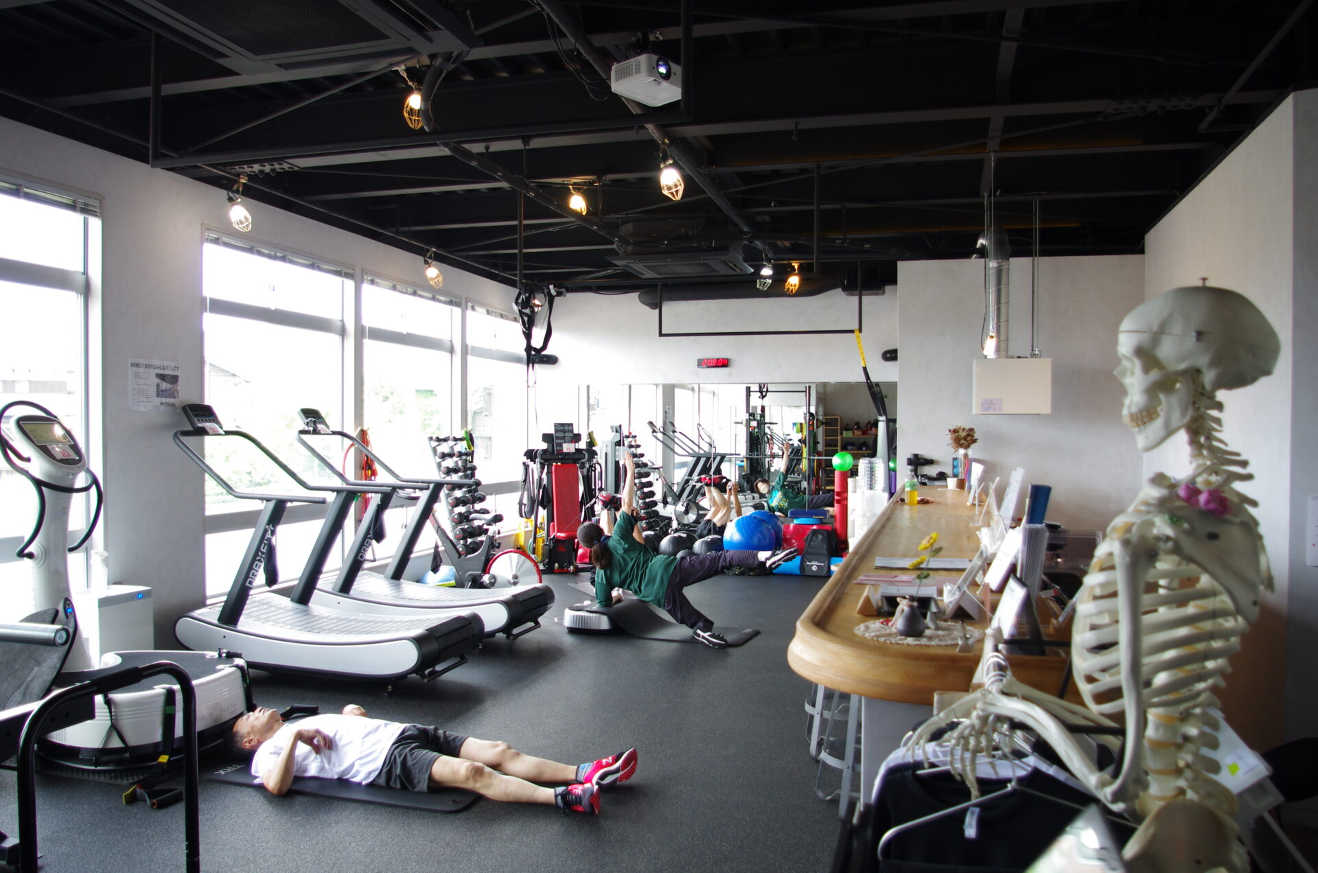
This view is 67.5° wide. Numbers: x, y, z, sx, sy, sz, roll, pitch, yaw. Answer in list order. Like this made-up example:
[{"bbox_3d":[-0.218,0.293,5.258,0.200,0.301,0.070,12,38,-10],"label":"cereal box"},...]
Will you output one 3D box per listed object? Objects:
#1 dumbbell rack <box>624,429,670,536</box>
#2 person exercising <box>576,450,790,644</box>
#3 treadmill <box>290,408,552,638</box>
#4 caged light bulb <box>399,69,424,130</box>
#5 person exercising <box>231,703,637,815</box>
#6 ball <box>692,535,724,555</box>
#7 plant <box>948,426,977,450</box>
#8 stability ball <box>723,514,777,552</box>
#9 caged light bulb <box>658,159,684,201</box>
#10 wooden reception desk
[{"bbox_3d":[-0.235,0.652,14.009,0.570,1.400,0.700,0,0,16],"label":"dumbbell rack"},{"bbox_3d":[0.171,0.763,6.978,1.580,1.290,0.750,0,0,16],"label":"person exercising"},{"bbox_3d":[-1.700,0.594,7.016,1.780,1.580,0.810,0,0,16],"label":"treadmill"},{"bbox_3d":[-1.242,-1.693,4.950,0.125,0.295,0.115,0,0,16],"label":"caged light bulb"},{"bbox_3d":[-0.998,1.295,4.102,1.800,0.250,0.640,0,0,18],"label":"person exercising"},{"bbox_3d":[0.528,1.214,10.430,0.340,0.340,0.340,0,0,0],"label":"ball"},{"bbox_3d":[2.263,0.019,7.350,0.220,0.190,0.200,0,0,16],"label":"plant"},{"bbox_3d":[0.955,1.102,10.400,0.550,0.550,0.550,0,0,0],"label":"stability ball"},{"bbox_3d":[0.076,-1.570,6.050,0.150,0.260,0.150,0,1,-45],"label":"caged light bulb"},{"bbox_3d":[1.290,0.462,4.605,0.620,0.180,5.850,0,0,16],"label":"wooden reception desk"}]

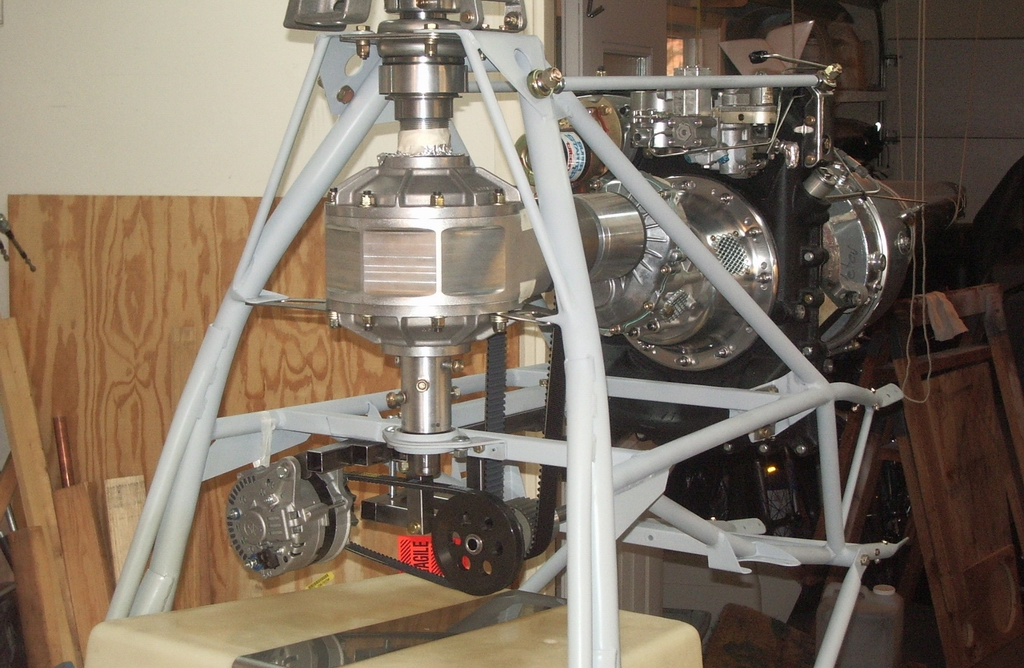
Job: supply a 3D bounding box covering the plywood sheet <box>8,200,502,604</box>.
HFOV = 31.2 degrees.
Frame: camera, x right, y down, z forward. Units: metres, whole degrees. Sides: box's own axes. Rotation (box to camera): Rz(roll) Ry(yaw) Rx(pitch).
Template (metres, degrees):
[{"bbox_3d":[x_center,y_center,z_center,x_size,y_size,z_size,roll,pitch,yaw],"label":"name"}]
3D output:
[{"bbox_3d":[-0.580,0.349,4.173,1.220,1.320,0.015,1,4,13],"label":"plywood sheet"}]

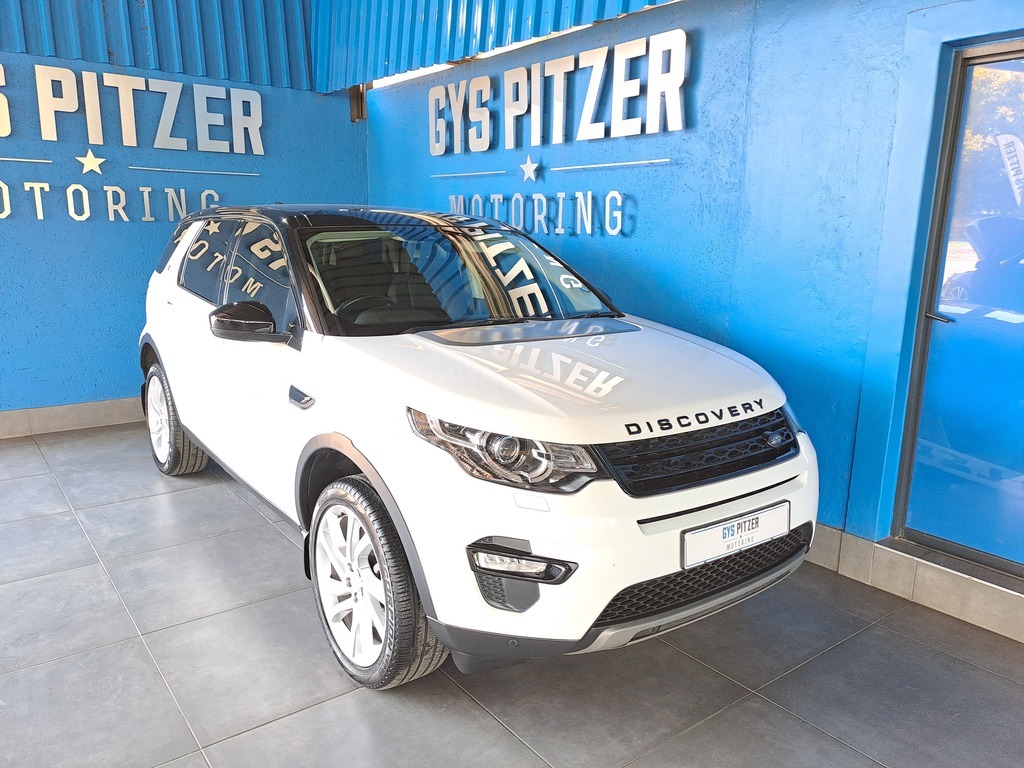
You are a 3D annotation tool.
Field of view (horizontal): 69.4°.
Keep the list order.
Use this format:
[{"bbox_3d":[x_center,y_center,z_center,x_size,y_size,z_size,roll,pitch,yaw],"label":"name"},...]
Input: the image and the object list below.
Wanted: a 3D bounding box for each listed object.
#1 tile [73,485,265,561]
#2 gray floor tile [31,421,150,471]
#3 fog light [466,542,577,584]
[{"bbox_3d":[-1.832,0.722,3.979,0.800,0.012,0.800,-7,14,-37],"label":"tile"},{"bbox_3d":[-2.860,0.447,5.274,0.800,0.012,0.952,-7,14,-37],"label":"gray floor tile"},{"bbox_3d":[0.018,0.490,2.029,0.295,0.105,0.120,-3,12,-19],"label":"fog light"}]

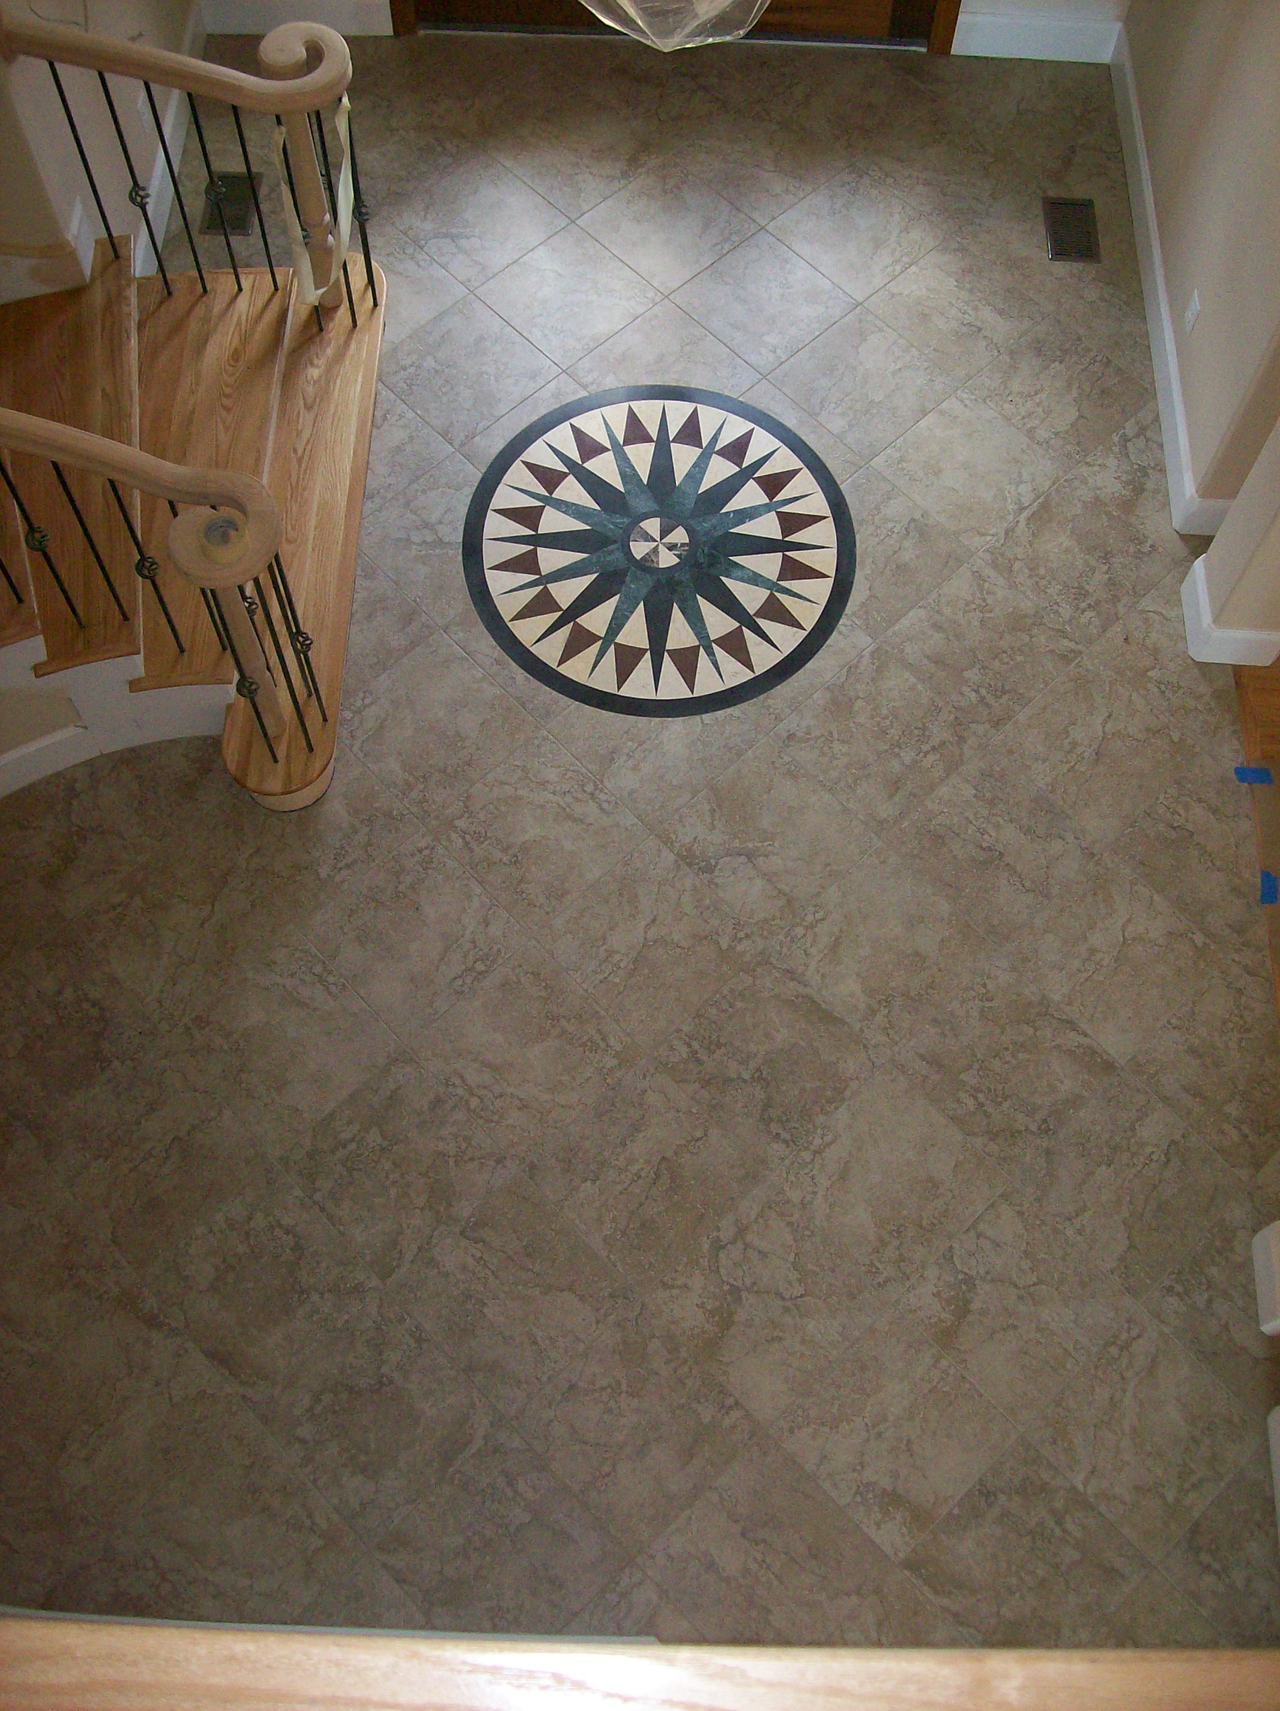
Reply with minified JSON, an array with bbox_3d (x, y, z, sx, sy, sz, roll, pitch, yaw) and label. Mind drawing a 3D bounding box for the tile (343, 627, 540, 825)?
[{"bbox_3d":[-0.609,-0.384,5.243,0.457,0.010,0.457,-41,73,-17],"label":"tile"}]

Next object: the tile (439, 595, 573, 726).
[{"bbox_3d":[-0.391,-0.569,5.307,0.137,0.012,0.457,-41,73,-17],"label":"tile"}]

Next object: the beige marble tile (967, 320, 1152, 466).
[{"bbox_3d":[1.374,-1.506,5.787,0.457,0.010,0.457,-41,73,-17],"label":"beige marble tile"}]

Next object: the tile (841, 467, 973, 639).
[{"bbox_3d":[0.709,-0.927,5.452,0.457,0.012,0.457,-41,73,-17],"label":"tile"}]

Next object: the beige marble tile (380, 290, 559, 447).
[{"bbox_3d":[-0.569,-1.570,5.761,0.459,0.012,0.459,-41,73,-17],"label":"beige marble tile"}]

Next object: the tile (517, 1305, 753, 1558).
[{"bbox_3d":[-0.007,1.430,4.466,0.459,0.012,0.459,-41,73,-17],"label":"tile"}]

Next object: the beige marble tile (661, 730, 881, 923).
[{"bbox_3d":[0.364,-0.049,5.117,0.459,0.012,0.459,-41,73,-17],"label":"beige marble tile"}]

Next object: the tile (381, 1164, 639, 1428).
[{"bbox_3d":[-0.318,1.128,4.587,0.457,0.010,0.457,-41,73,-17],"label":"tile"}]

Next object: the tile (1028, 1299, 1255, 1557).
[{"bbox_3d":[1.273,1.450,4.468,0.457,0.012,0.457,-41,73,-17],"label":"tile"}]

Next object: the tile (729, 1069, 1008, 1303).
[{"bbox_3d":[0.662,0.858,4.711,0.457,0.012,0.457,-41,73,-17],"label":"tile"}]

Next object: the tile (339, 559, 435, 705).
[{"bbox_3d":[-0.923,-0.688,5.347,0.457,0.012,0.457,-41,73,-17],"label":"tile"}]

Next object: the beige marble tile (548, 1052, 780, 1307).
[{"bbox_3d":[0.029,0.839,4.665,0.457,0.012,0.457,-41,73,-17],"label":"beige marble tile"}]

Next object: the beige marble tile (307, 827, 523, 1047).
[{"bbox_3d":[-0.626,0.220,4.960,0.457,0.012,0.457,-41,73,-17],"label":"beige marble tile"}]

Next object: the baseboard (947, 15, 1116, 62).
[{"bbox_3d":[1.406,-2.894,6.295,0.571,0.176,0.016,3,66,0],"label":"baseboard"}]

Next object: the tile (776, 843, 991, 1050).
[{"bbox_3d":[0.682,0.261,4.970,0.457,0.012,0.457,-41,73,-17],"label":"tile"}]

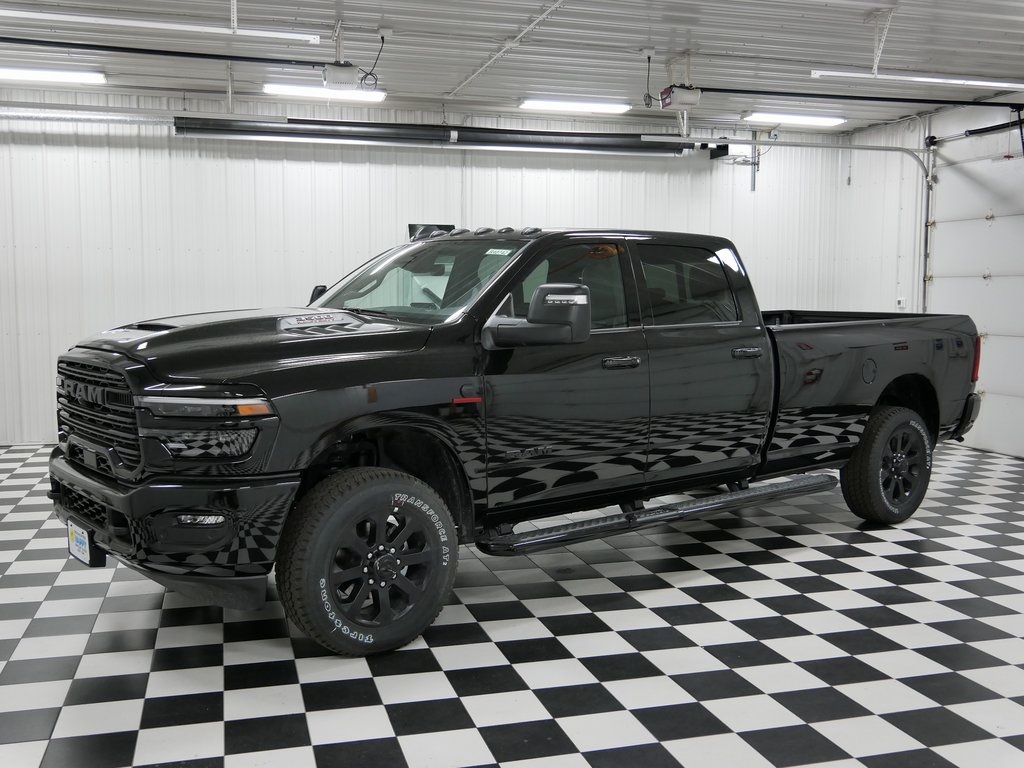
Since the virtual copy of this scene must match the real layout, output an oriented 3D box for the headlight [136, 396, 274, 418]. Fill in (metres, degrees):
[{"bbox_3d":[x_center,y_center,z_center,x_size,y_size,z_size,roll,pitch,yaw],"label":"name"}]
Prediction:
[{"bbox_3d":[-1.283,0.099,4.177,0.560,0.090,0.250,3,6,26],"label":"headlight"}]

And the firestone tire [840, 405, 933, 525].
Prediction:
[{"bbox_3d":[2.746,0.586,7.353,0.845,0.845,0.280,-4,6,-39],"label":"firestone tire"}]

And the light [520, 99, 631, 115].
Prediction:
[{"bbox_3d":[0.693,-3.008,10.893,1.230,0.080,0.150,-1,5,-16],"label":"light"}]

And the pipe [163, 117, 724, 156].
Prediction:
[{"bbox_3d":[-0.452,-2.740,11.239,6.250,0.250,0.250,-1,5,-16],"label":"pipe"}]

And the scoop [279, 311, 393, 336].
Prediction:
[{"bbox_3d":[-0.848,-0.295,4.817,0.530,0.090,0.280,-4,6,-39],"label":"scoop"}]

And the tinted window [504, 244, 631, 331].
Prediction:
[{"bbox_3d":[0.268,-0.528,5.287,0.920,0.480,0.060,-4,-14,-39],"label":"tinted window"}]

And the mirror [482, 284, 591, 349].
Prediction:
[{"bbox_3d":[0.109,-0.322,4.751,0.300,0.280,0.480,-4,6,-39],"label":"mirror"}]

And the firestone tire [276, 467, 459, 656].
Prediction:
[{"bbox_3d":[-0.649,0.810,4.622,0.840,0.840,0.285,-4,6,-39],"label":"firestone tire"}]

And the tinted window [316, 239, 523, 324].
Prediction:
[{"bbox_3d":[-0.508,-0.619,5.734,0.790,0.140,1.430,-44,29,-28],"label":"tinted window"}]

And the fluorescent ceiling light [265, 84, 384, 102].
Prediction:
[{"bbox_3d":[-1.902,-2.958,10.230,1.230,0.080,0.150,-1,5,-16],"label":"fluorescent ceiling light"}]

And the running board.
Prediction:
[{"bbox_3d":[0.998,0.730,5.842,2.930,0.100,0.200,-4,6,-39],"label":"running board"}]

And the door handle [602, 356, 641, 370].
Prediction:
[{"bbox_3d":[0.588,-0.110,5.371,0.260,0.065,0.060,-4,6,-39],"label":"door handle"}]

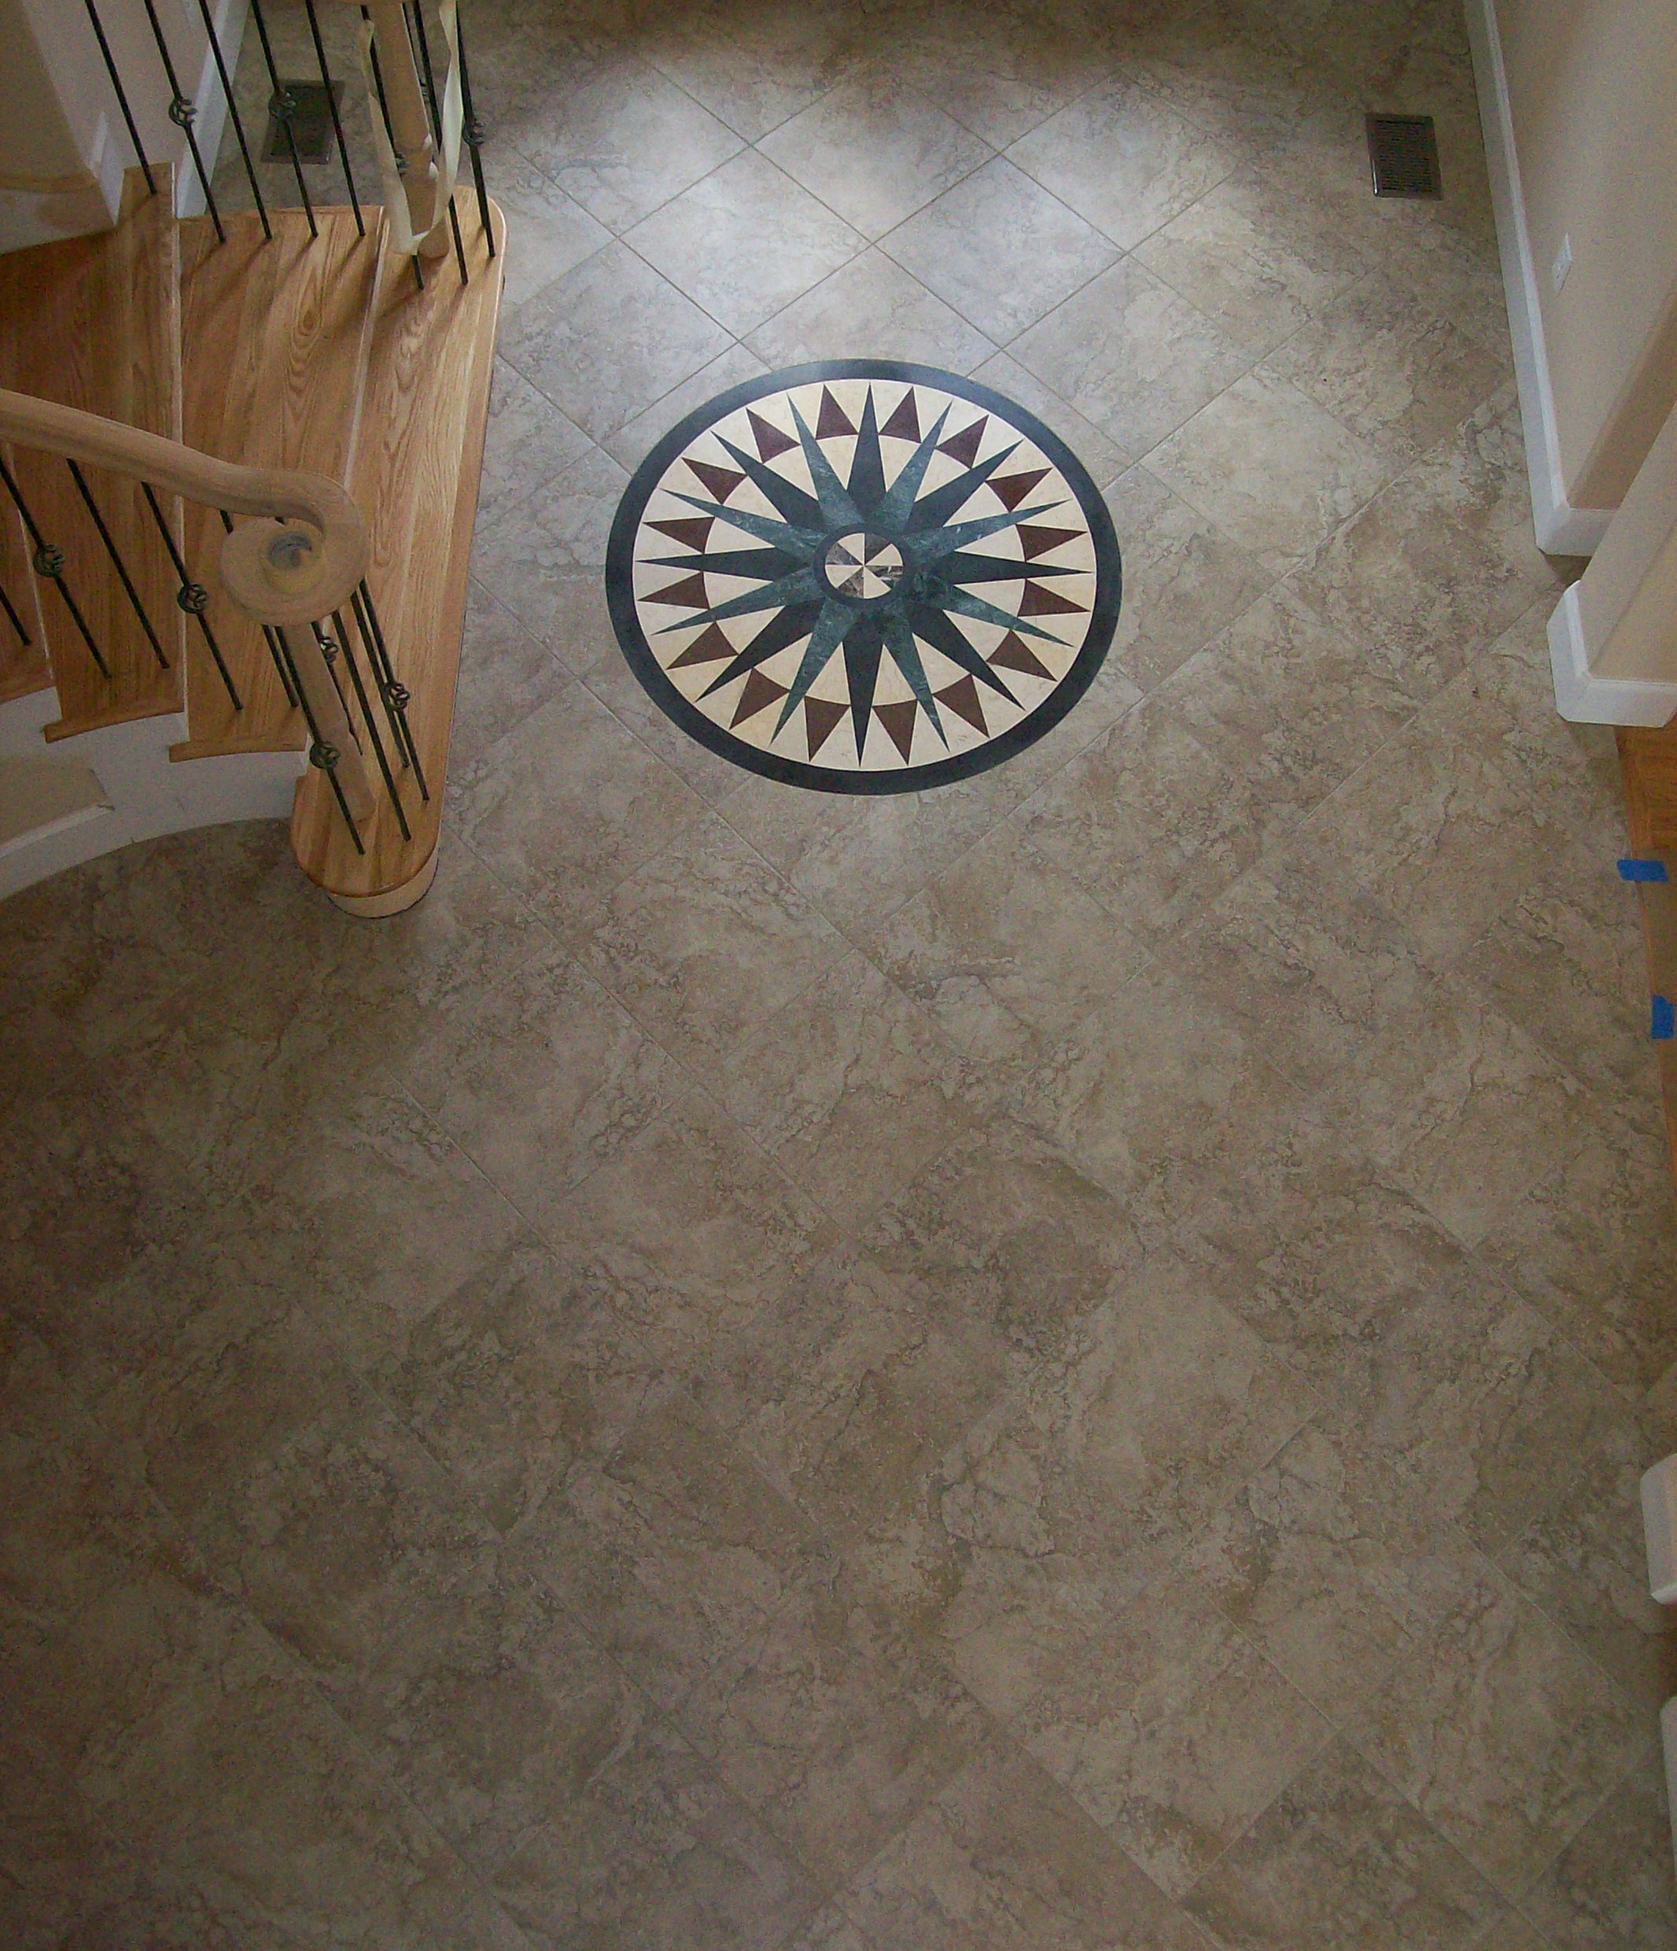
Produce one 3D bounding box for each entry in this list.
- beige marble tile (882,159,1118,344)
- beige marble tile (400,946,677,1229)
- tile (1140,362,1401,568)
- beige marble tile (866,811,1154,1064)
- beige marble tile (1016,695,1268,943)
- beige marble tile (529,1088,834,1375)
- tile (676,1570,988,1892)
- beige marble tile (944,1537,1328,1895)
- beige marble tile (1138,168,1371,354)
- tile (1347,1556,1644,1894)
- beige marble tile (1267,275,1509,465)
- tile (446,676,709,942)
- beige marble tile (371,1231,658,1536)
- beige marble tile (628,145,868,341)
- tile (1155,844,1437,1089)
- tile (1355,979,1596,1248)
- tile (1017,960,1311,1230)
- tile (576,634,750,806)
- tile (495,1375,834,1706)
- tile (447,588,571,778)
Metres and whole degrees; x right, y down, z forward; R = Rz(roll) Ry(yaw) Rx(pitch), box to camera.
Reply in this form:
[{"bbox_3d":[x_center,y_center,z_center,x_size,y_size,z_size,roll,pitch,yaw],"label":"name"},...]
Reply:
[{"bbox_3d":[0.410,-1.825,5.867,0.457,0.012,0.457,-41,73,-17],"label":"beige marble tile"},{"bbox_3d":[-0.626,0.220,4.960,0.457,0.012,0.457,-41,73,-17],"label":"beige marble tile"},{"bbox_3d":[1.052,-1.229,5.657,0.457,0.010,0.457,-41,73,-17],"label":"tile"},{"bbox_3d":[0.364,-0.049,5.117,0.459,0.012,0.459,-41,73,-17],"label":"beige marble tile"},{"bbox_3d":[0.693,-0.335,5.190,0.457,0.012,0.457,-41,73,-17],"label":"beige marble tile"},{"bbox_3d":[-0.307,0.530,4.854,0.459,0.012,0.459,-41,73,-17],"label":"beige marble tile"},{"bbox_3d":[-0.007,1.430,4.466,0.459,0.012,0.459,-41,73,-17],"label":"tile"},{"bbox_3d":[0.639,1.442,4.458,0.457,0.012,0.457,-41,73,-17],"label":"beige marble tile"},{"bbox_3d":[1.050,-1.791,5.845,0.457,0.012,0.457,-41,73,-17],"label":"beige marble tile"},{"bbox_3d":[1.273,1.450,4.468,0.457,0.012,0.457,-41,73,-17],"label":"tile"},{"bbox_3d":[1.374,-1.506,5.787,0.457,0.010,0.457,-41,73,-17],"label":"beige marble tile"},{"bbox_3d":[-0.609,-0.384,5.243,0.457,0.010,0.457,-41,73,-17],"label":"tile"},{"bbox_3d":[-0.639,0.810,4.663,0.457,0.012,0.457,-41,73,-17],"label":"beige marble tile"},{"bbox_3d":[-0.235,-1.859,5.900,0.457,0.010,0.457,-41,73,-17],"label":"beige marble tile"},{"bbox_3d":[1.026,-0.031,5.130,0.457,0.010,0.457,-41,73,-17],"label":"tile"},{"bbox_3d":[1.338,0.279,5.002,0.457,0.010,0.457,-41,73,-17],"label":"tile"},{"bbox_3d":[0.682,0.261,4.970,0.457,0.012,0.457,-41,73,-17],"label":"tile"},{"bbox_3d":[-0.391,-0.569,5.307,0.137,0.012,0.457,-41,73,-17],"label":"tile"},{"bbox_3d":[-0.318,1.128,4.587,0.457,0.010,0.457,-41,73,-17],"label":"tile"},{"bbox_3d":[-0.923,-0.688,5.347,0.457,0.012,0.457,-41,73,-17],"label":"tile"}]

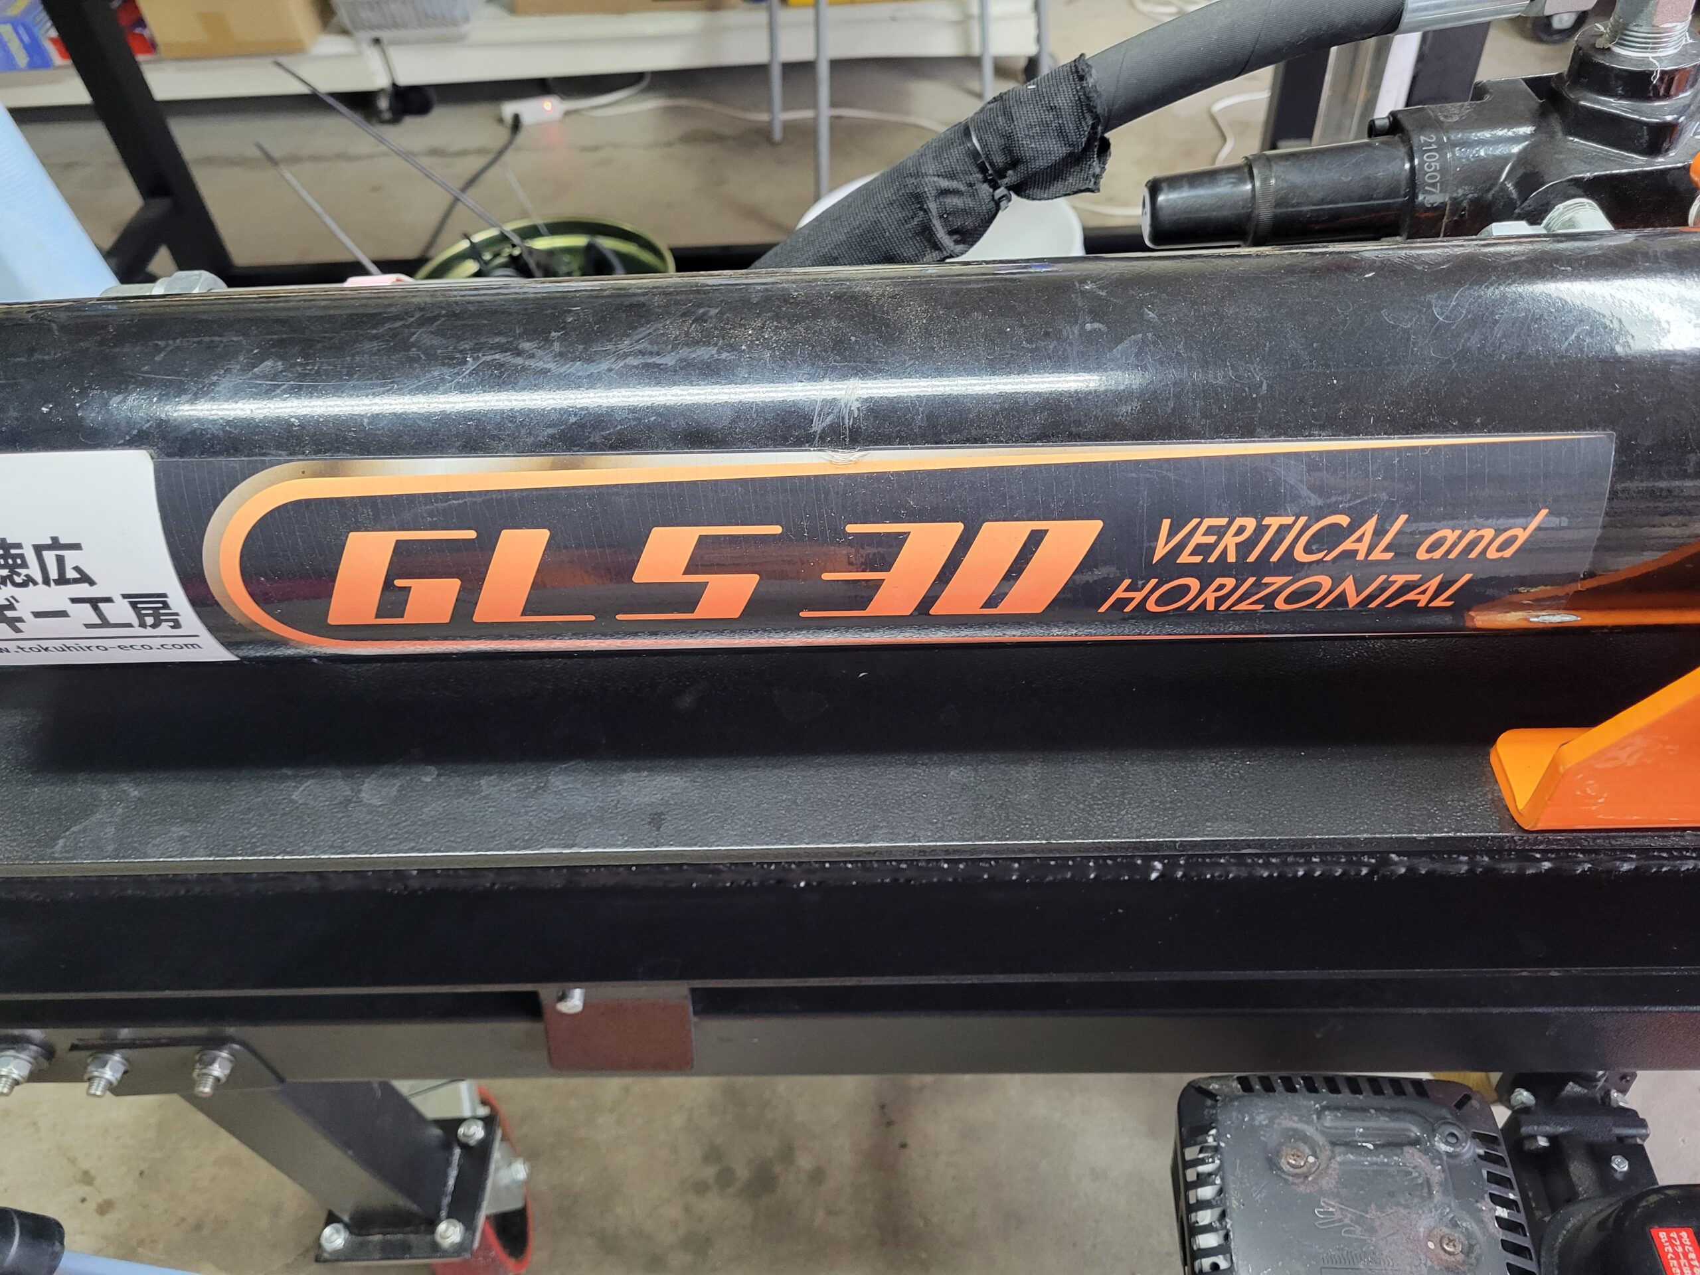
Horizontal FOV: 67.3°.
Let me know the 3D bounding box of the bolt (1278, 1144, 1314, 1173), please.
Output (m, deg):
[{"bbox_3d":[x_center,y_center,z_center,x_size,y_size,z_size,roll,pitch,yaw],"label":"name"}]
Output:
[{"bbox_3d":[0.214,0.250,0.610,0.015,0.006,0.015,-2,45,5],"label":"bolt"}]

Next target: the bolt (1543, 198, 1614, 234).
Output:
[{"bbox_3d":[0.271,-0.152,0.475,0.025,0.021,0.022,-2,45,5],"label":"bolt"}]

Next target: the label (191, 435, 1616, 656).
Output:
[{"bbox_3d":[0.005,-0.023,0.412,0.459,0.081,0.015,-1,42,4],"label":"label"}]

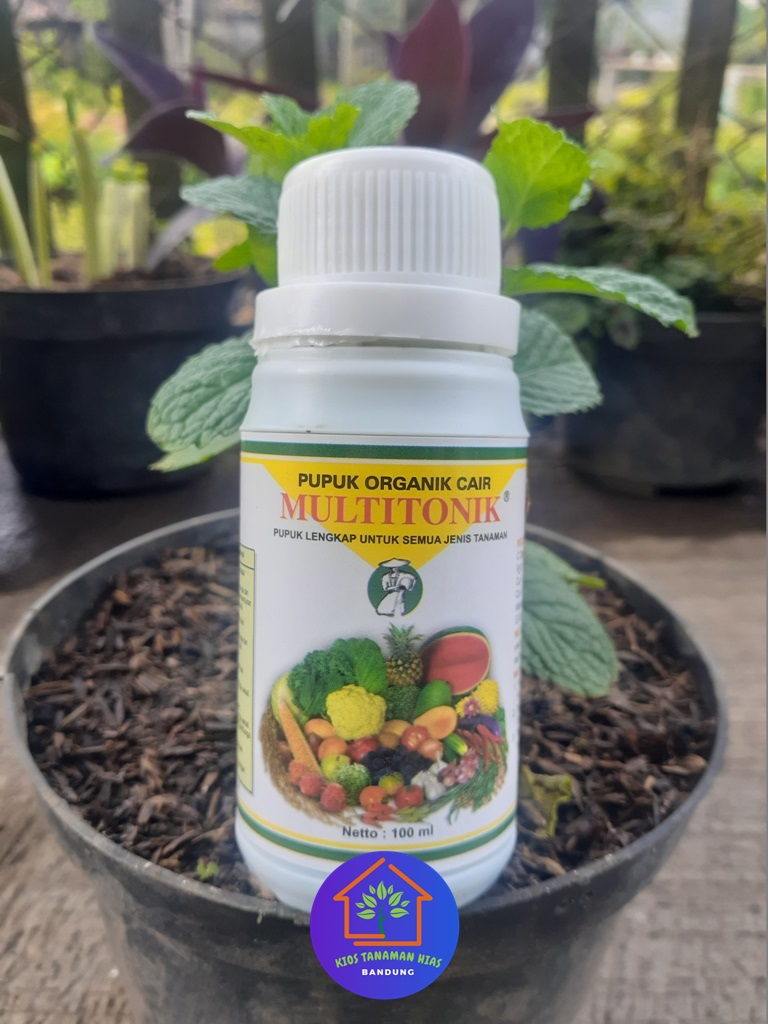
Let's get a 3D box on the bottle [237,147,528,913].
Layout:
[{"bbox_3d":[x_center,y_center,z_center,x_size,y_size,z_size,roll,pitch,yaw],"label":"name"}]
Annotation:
[{"bbox_3d":[0.000,0.003,0.129,0.046,0.110,0.046,1,5,-6],"label":"bottle"}]

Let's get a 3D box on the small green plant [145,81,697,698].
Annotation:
[{"bbox_3d":[0.009,-0.021,0.179,0.118,0.130,0.090,1,23,0],"label":"small green plant"}]

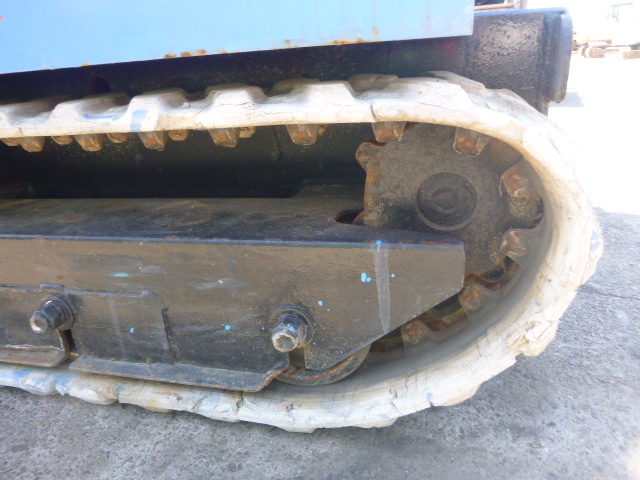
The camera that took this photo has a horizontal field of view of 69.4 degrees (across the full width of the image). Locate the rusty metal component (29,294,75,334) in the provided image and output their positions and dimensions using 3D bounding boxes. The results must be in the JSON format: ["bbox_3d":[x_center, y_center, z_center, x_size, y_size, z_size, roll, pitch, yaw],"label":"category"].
[{"bbox_3d":[-0.333,0.096,0.567,0.046,0.046,0.035,1,21,13],"label":"rusty metal component"}]

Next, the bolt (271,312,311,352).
[{"bbox_3d":[-0.033,0.102,0.496,0.044,0.044,0.033,1,21,13],"label":"bolt"}]

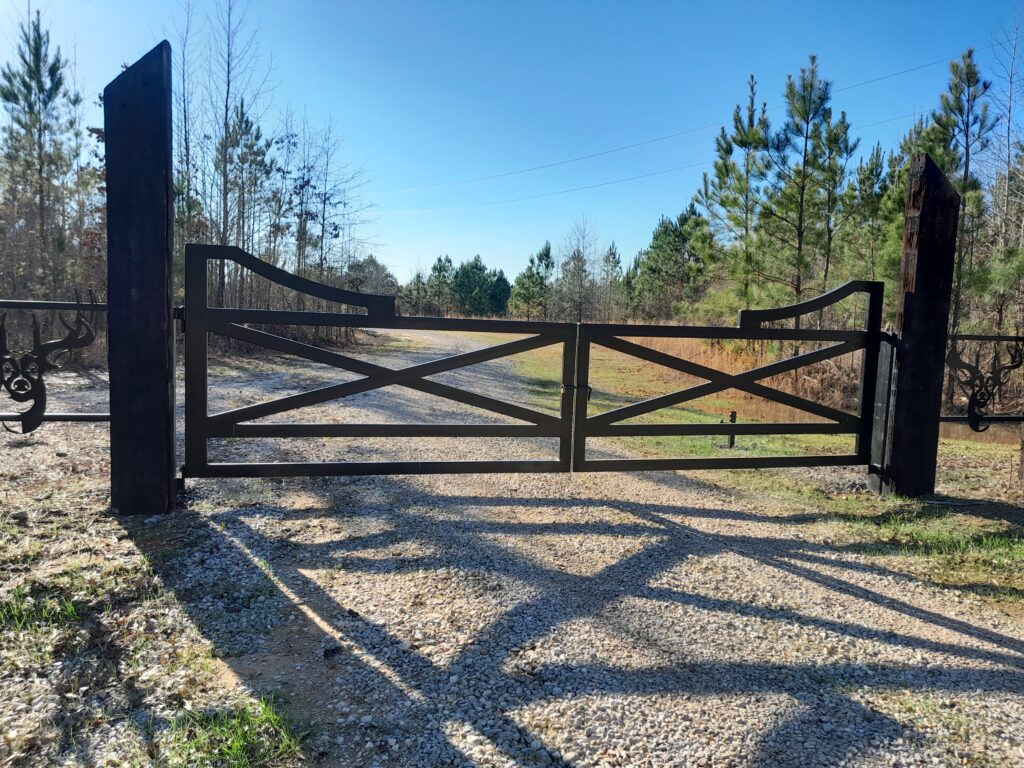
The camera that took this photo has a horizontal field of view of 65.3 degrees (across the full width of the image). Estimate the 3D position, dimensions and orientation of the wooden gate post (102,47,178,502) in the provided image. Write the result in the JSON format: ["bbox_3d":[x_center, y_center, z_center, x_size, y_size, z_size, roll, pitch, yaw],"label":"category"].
[{"bbox_3d":[-1.993,-0.526,4.327,0.290,2.450,0.230,1,5,-12],"label":"wooden gate post"}]

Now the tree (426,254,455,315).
[{"bbox_3d":[-6.266,-8.589,70.000,2.500,5.500,2.500,2,5,0],"label":"tree"}]

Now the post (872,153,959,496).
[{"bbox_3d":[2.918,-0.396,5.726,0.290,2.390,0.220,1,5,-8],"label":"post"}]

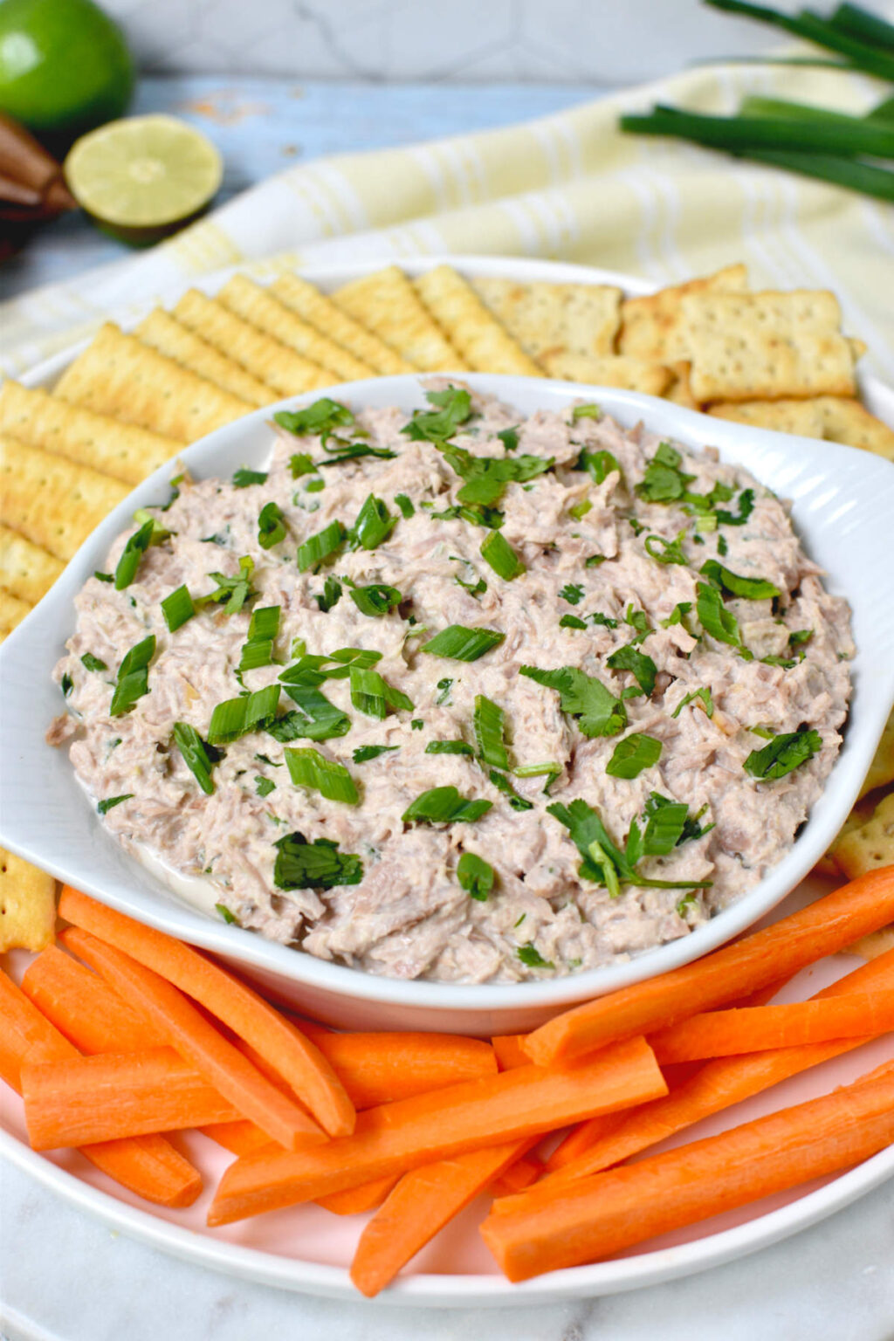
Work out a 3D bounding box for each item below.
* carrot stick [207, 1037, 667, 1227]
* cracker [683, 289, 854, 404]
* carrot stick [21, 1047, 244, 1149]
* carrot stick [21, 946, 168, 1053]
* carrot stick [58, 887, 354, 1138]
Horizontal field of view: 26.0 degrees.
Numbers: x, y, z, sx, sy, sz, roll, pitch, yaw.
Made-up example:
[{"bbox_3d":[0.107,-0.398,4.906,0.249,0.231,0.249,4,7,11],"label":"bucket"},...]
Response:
[{"bbox_3d":[-0.001,0.097,0.411,0.096,0.011,0.013,-14,51,-8],"label":"carrot stick"},{"bbox_3d":[0.094,-0.097,0.573,0.046,0.005,0.046,1,50,0],"label":"cracker"},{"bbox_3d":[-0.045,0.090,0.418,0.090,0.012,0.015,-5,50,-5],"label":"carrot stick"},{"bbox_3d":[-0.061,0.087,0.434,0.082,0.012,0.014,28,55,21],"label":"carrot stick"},{"bbox_3d":[-0.053,0.073,0.418,0.083,0.009,0.013,33,57,24],"label":"carrot stick"}]

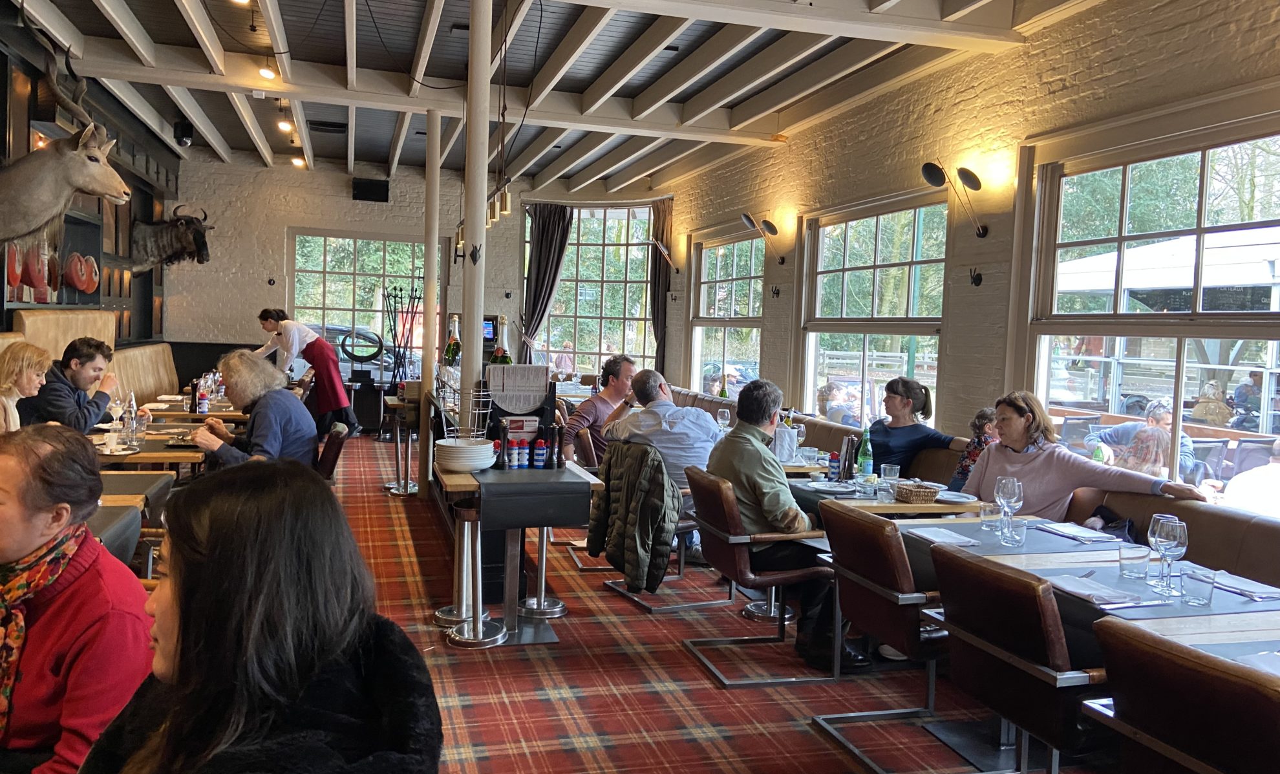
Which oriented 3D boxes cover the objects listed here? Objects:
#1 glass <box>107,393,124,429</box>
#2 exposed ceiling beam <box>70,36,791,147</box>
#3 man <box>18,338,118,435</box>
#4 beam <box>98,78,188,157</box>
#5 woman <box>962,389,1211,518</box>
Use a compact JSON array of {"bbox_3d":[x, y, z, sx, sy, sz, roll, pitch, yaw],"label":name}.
[{"bbox_3d":[-3.142,0.148,5.760,0.095,0.213,0.095,1,4,-17],"label":"glass"},{"bbox_3d":[-1.443,-2.379,7.935,5.802,0.252,0.252,1,4,-17],"label":"exposed ceiling beam"},{"bbox_3d":[-3.232,0.368,5.513,0.725,1.310,0.548,1,4,-17],"label":"man"},{"bbox_3d":[-4.614,-2.545,9.042,0.060,0.177,4.133,1,4,-17],"label":"beam"},{"bbox_3d":[1.847,0.661,4.231,0.720,1.250,1.080,0,4,-37],"label":"woman"}]

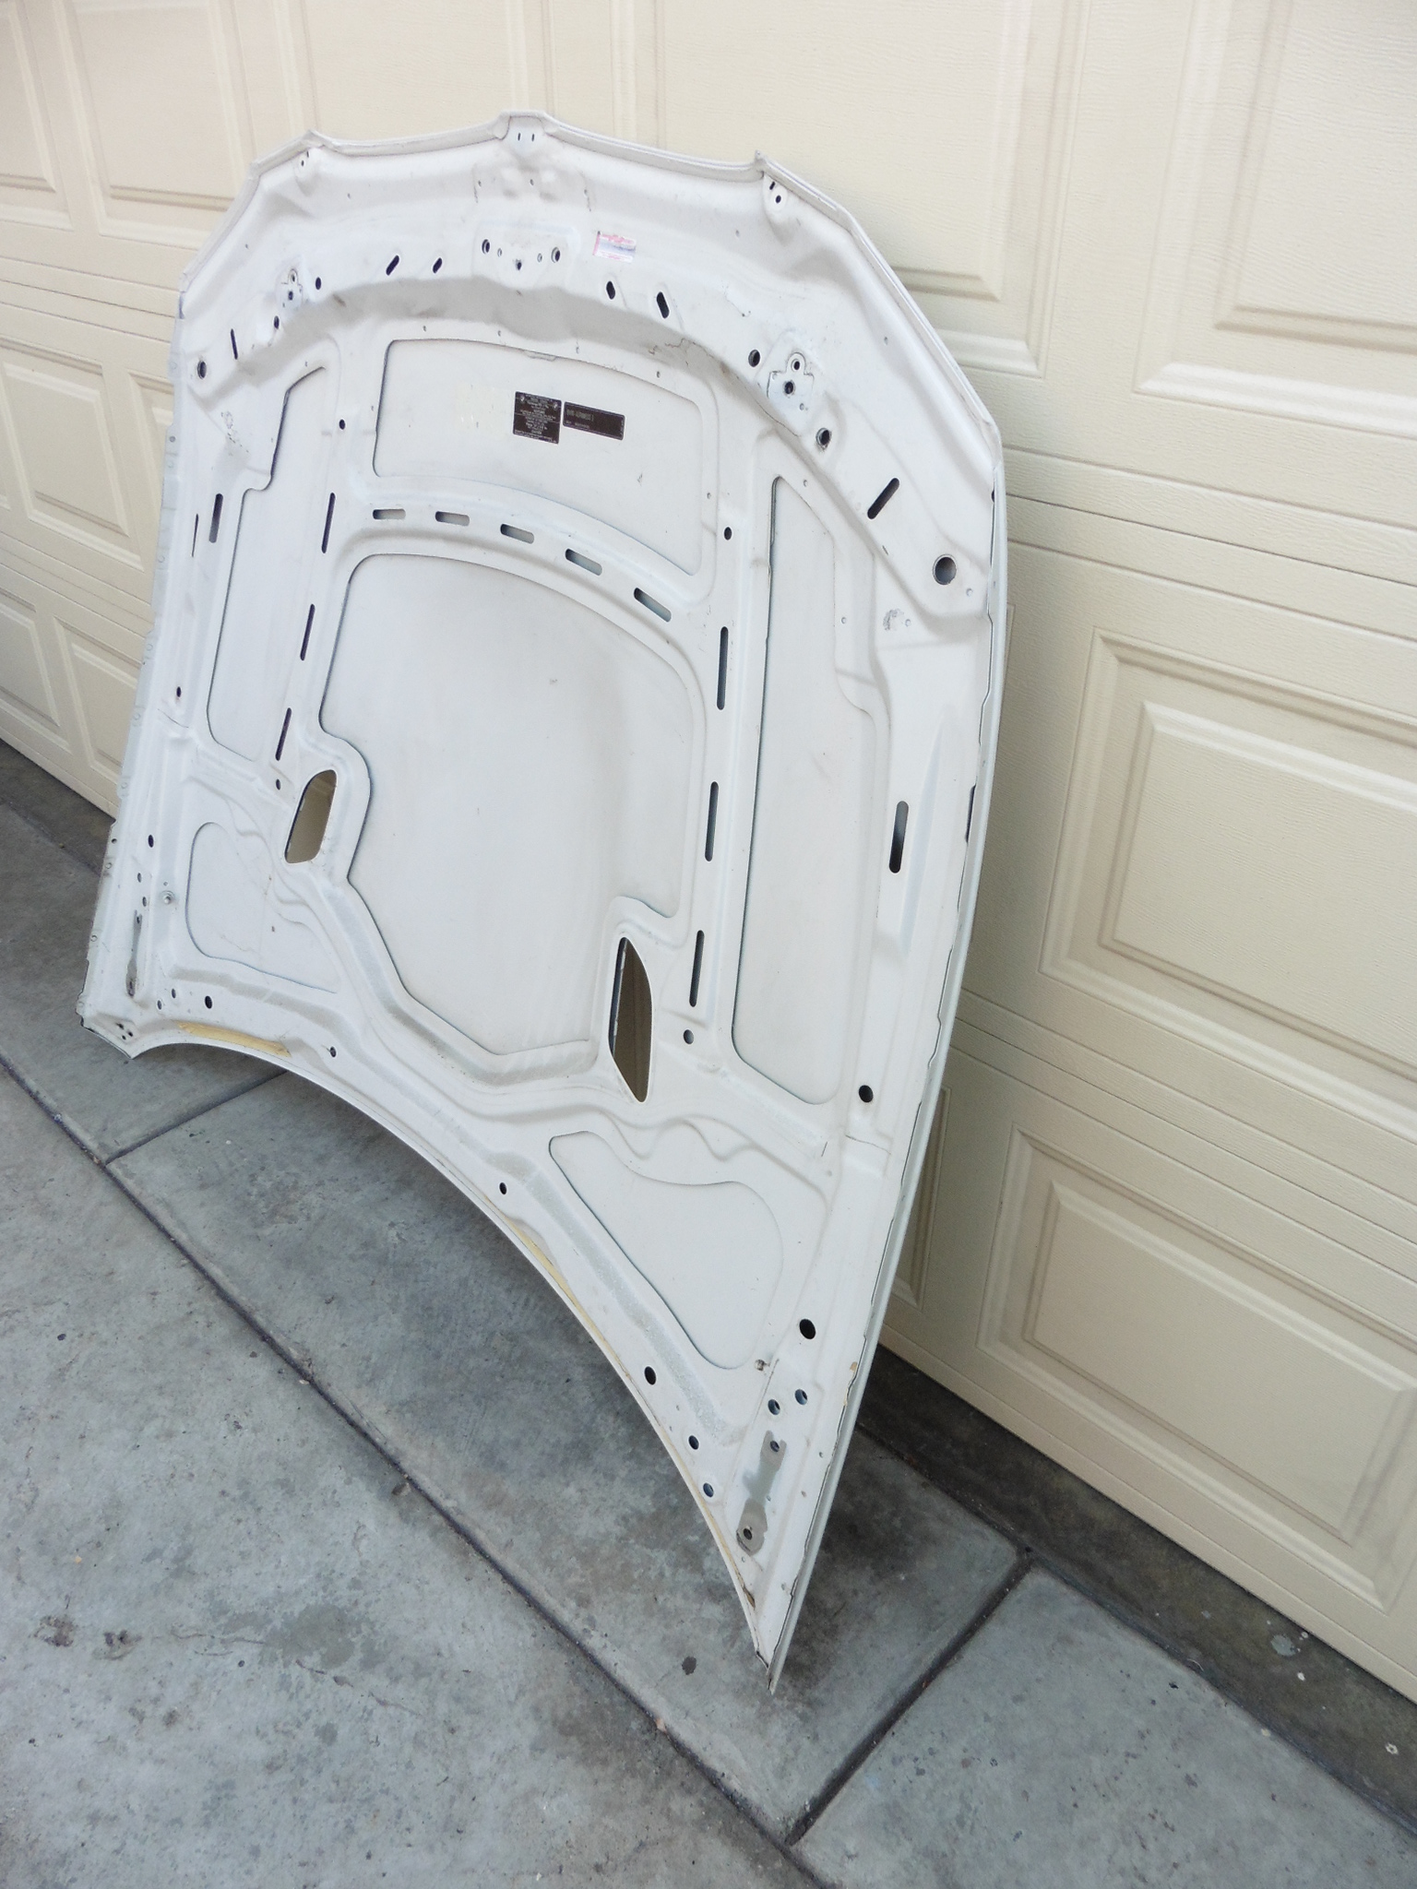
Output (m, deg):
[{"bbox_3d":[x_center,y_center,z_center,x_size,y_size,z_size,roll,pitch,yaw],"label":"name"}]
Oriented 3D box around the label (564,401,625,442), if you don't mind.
[{"bbox_3d":[-0.117,-0.531,1.327,0.091,0.024,0.005,29,32,36],"label":"label"}]

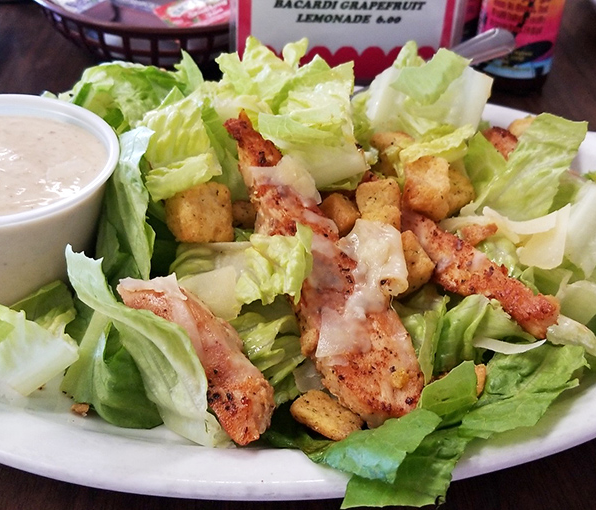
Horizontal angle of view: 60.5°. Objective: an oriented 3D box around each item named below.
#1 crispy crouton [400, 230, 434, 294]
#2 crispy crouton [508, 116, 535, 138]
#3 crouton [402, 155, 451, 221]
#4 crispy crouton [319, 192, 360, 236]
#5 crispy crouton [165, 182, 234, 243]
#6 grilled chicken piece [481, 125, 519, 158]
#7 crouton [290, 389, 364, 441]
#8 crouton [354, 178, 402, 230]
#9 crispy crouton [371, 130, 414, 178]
[{"bbox_3d":[0.037,0.003,0.175,0.015,0.015,0.015,-29,48,-29],"label":"crispy crouton"},{"bbox_3d":[0.122,-0.068,0.275,0.014,0.012,0.013,-7,41,-8],"label":"crispy crouton"},{"bbox_3d":[0.051,-0.027,0.201,0.018,0.018,0.018,3,71,4],"label":"crouton"},{"bbox_3d":[0.015,-0.015,0.194,0.013,0.014,0.013,24,46,26],"label":"crispy crouton"},{"bbox_3d":[-0.035,-0.015,0.183,0.019,0.018,0.018,-10,23,-11],"label":"crispy crouton"},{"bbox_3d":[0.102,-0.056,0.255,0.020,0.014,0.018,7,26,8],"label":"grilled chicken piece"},{"bbox_3d":[0.008,0.046,0.146,0.018,0.009,0.011,25,32,27],"label":"crouton"},{"bbox_3d":[0.031,-0.018,0.198,0.017,0.016,0.016,0,38,0],"label":"crouton"},{"bbox_3d":[0.041,-0.043,0.220,0.018,0.015,0.015,0,40,0],"label":"crispy crouton"}]

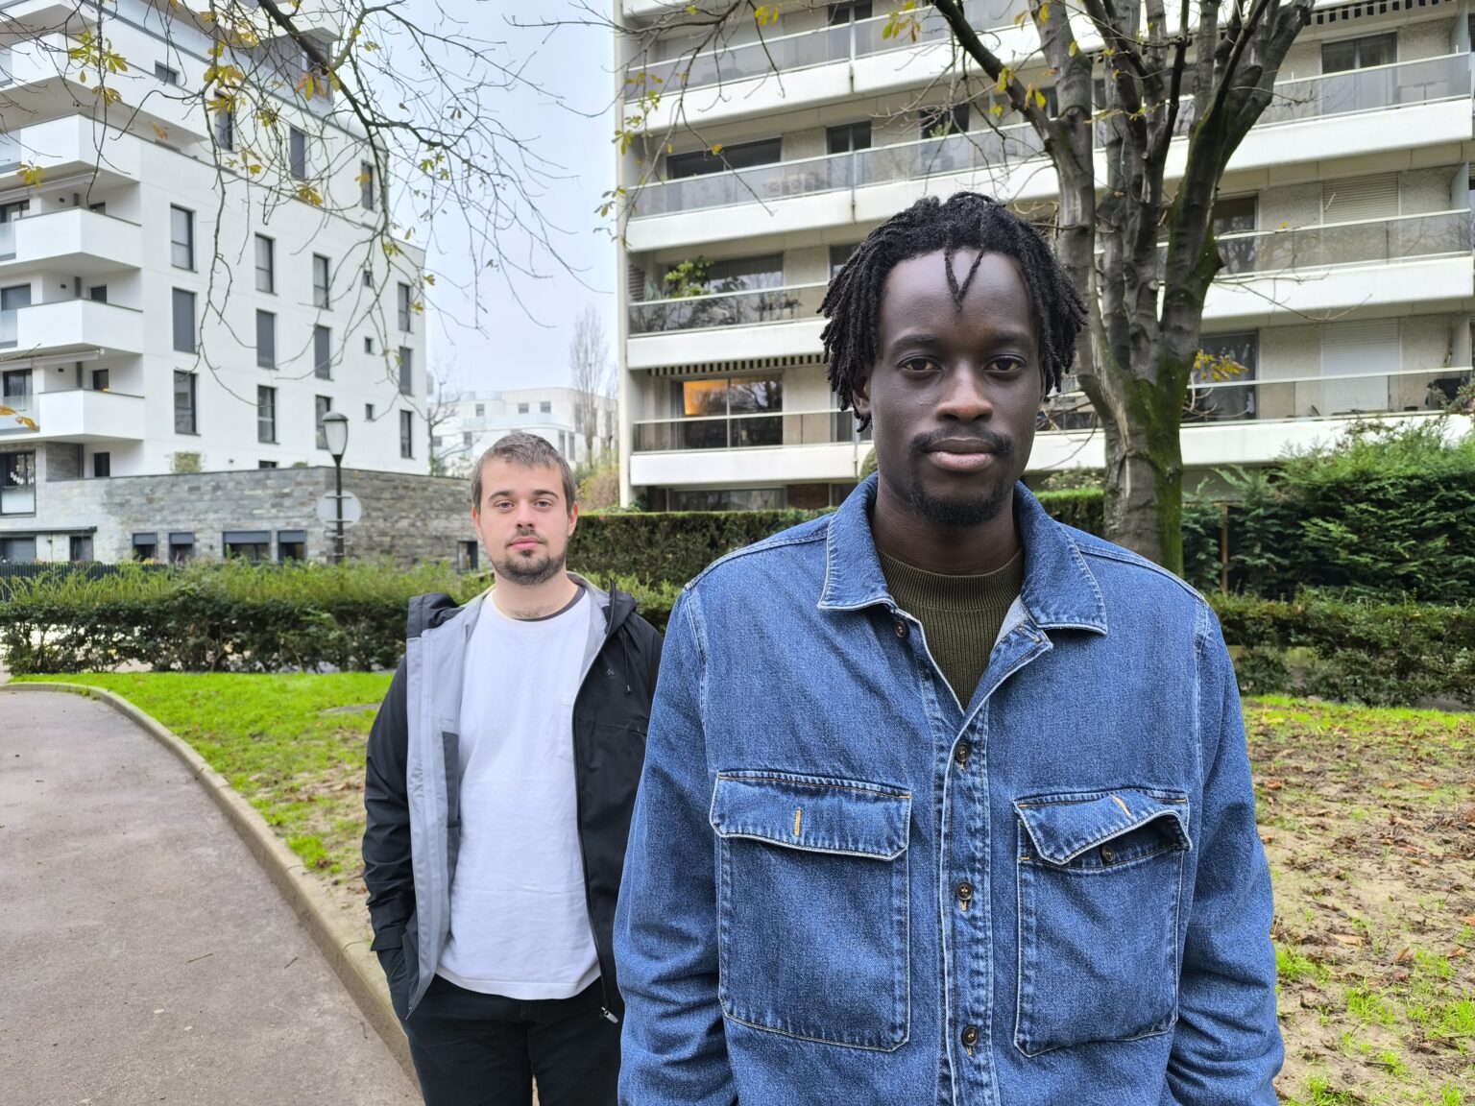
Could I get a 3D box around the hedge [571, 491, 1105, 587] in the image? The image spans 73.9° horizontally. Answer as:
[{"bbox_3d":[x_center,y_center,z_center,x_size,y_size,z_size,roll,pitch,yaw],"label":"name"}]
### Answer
[{"bbox_3d":[1.205,0.350,14.803,8.700,2.150,0.950,0,0,21],"label":"hedge"}]

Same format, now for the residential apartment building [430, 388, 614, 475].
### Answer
[{"bbox_3d":[-21.566,-6.974,98.950,20.000,16.000,13.000,0,0,21],"label":"residential apartment building"}]

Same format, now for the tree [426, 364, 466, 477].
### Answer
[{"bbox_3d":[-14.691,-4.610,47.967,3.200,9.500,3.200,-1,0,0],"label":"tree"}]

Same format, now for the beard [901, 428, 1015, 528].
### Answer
[{"bbox_3d":[0.177,-0.060,0.788,0.091,0.081,0.060,-1,0,9],"label":"beard"}]

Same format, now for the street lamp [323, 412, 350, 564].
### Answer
[{"bbox_3d":[-6.140,-0.324,14.998,0.400,3.650,0.400,-1,0,0],"label":"street lamp"}]

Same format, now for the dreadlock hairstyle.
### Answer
[{"bbox_3d":[0.194,-0.217,0.878,0.235,0.215,0.230,-1,0,9],"label":"dreadlock hairstyle"}]

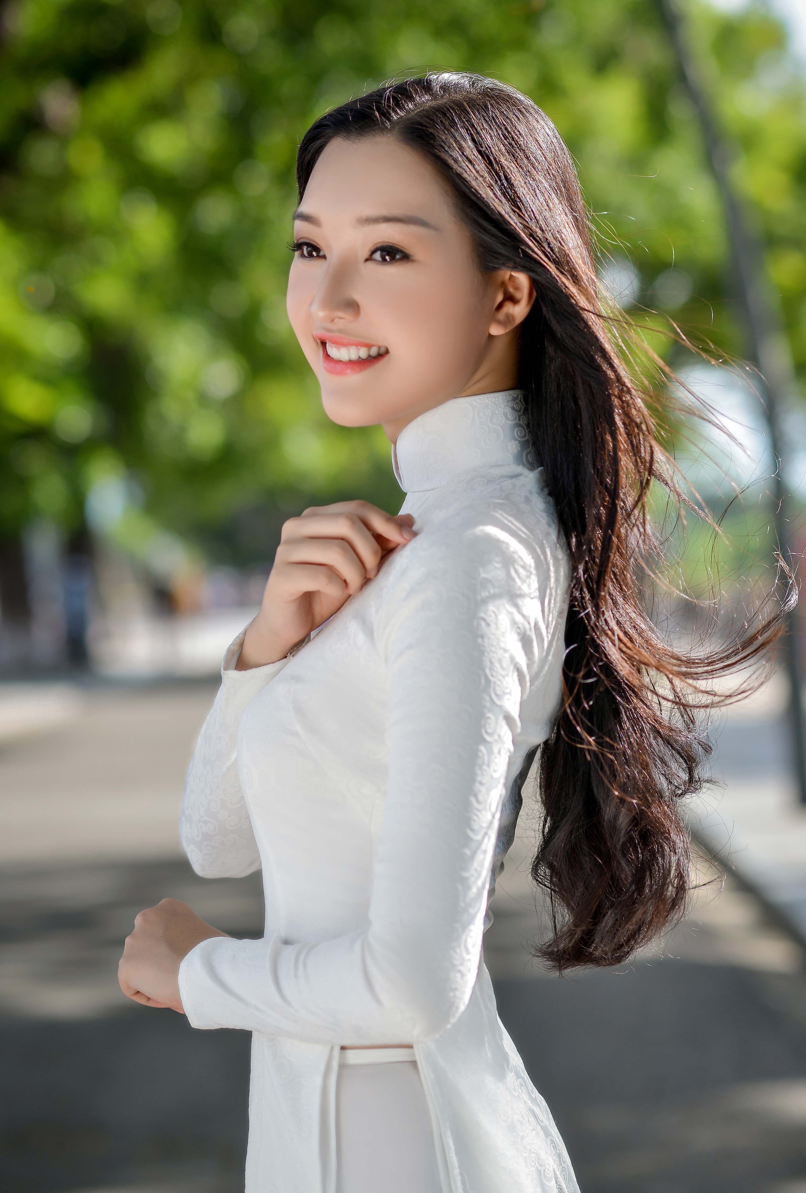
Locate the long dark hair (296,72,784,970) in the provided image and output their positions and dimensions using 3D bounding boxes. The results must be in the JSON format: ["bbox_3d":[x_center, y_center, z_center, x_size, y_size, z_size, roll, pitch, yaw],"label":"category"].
[{"bbox_3d":[0.087,-0.050,1.860,0.290,0.585,0.210,0,0,-37],"label":"long dark hair"}]

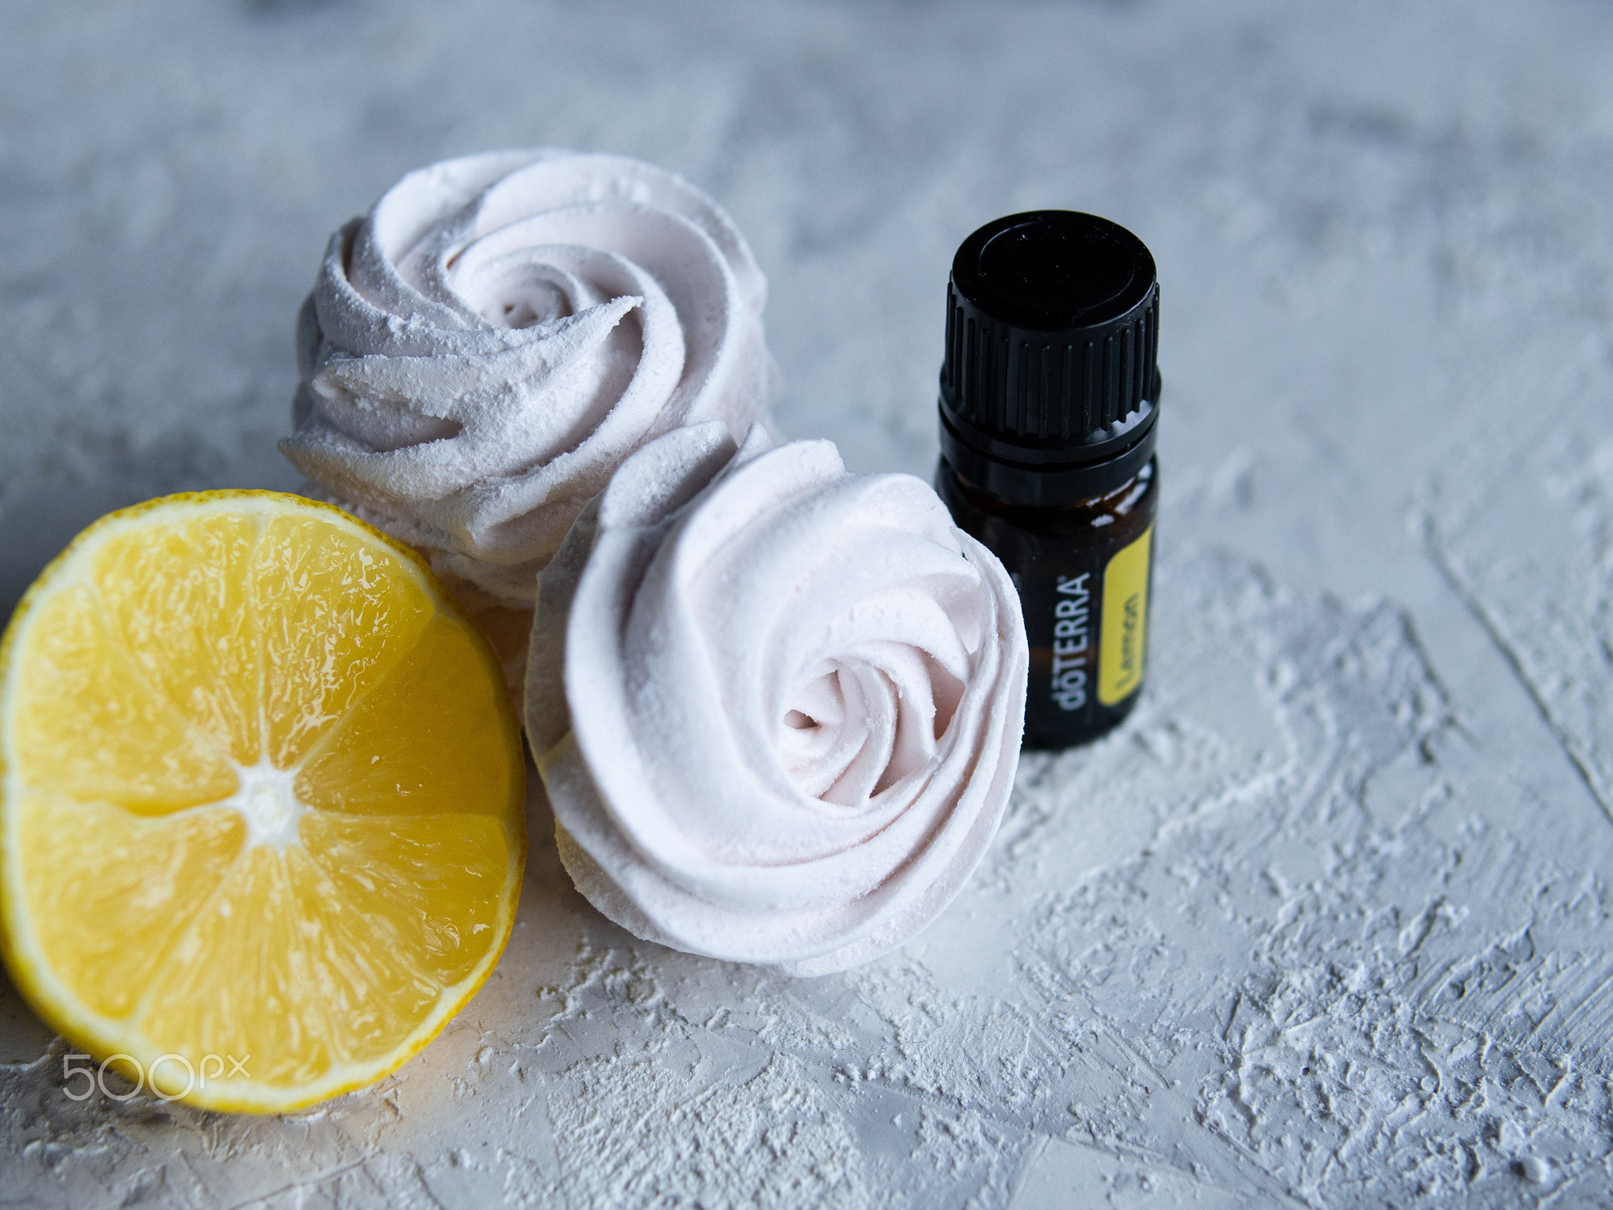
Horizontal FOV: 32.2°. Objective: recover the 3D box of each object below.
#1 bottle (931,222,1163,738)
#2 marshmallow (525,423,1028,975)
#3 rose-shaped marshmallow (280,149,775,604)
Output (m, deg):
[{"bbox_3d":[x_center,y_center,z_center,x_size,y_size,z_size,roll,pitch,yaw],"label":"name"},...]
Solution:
[{"bbox_3d":[0.024,-0.012,0.282,0.022,0.054,0.022,-1,42,1],"label":"bottle"},{"bbox_3d":[-0.002,0.009,0.260,0.049,0.051,0.035,0,8,-11],"label":"marshmallow"},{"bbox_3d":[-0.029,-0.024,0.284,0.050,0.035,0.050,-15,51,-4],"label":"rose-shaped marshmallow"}]

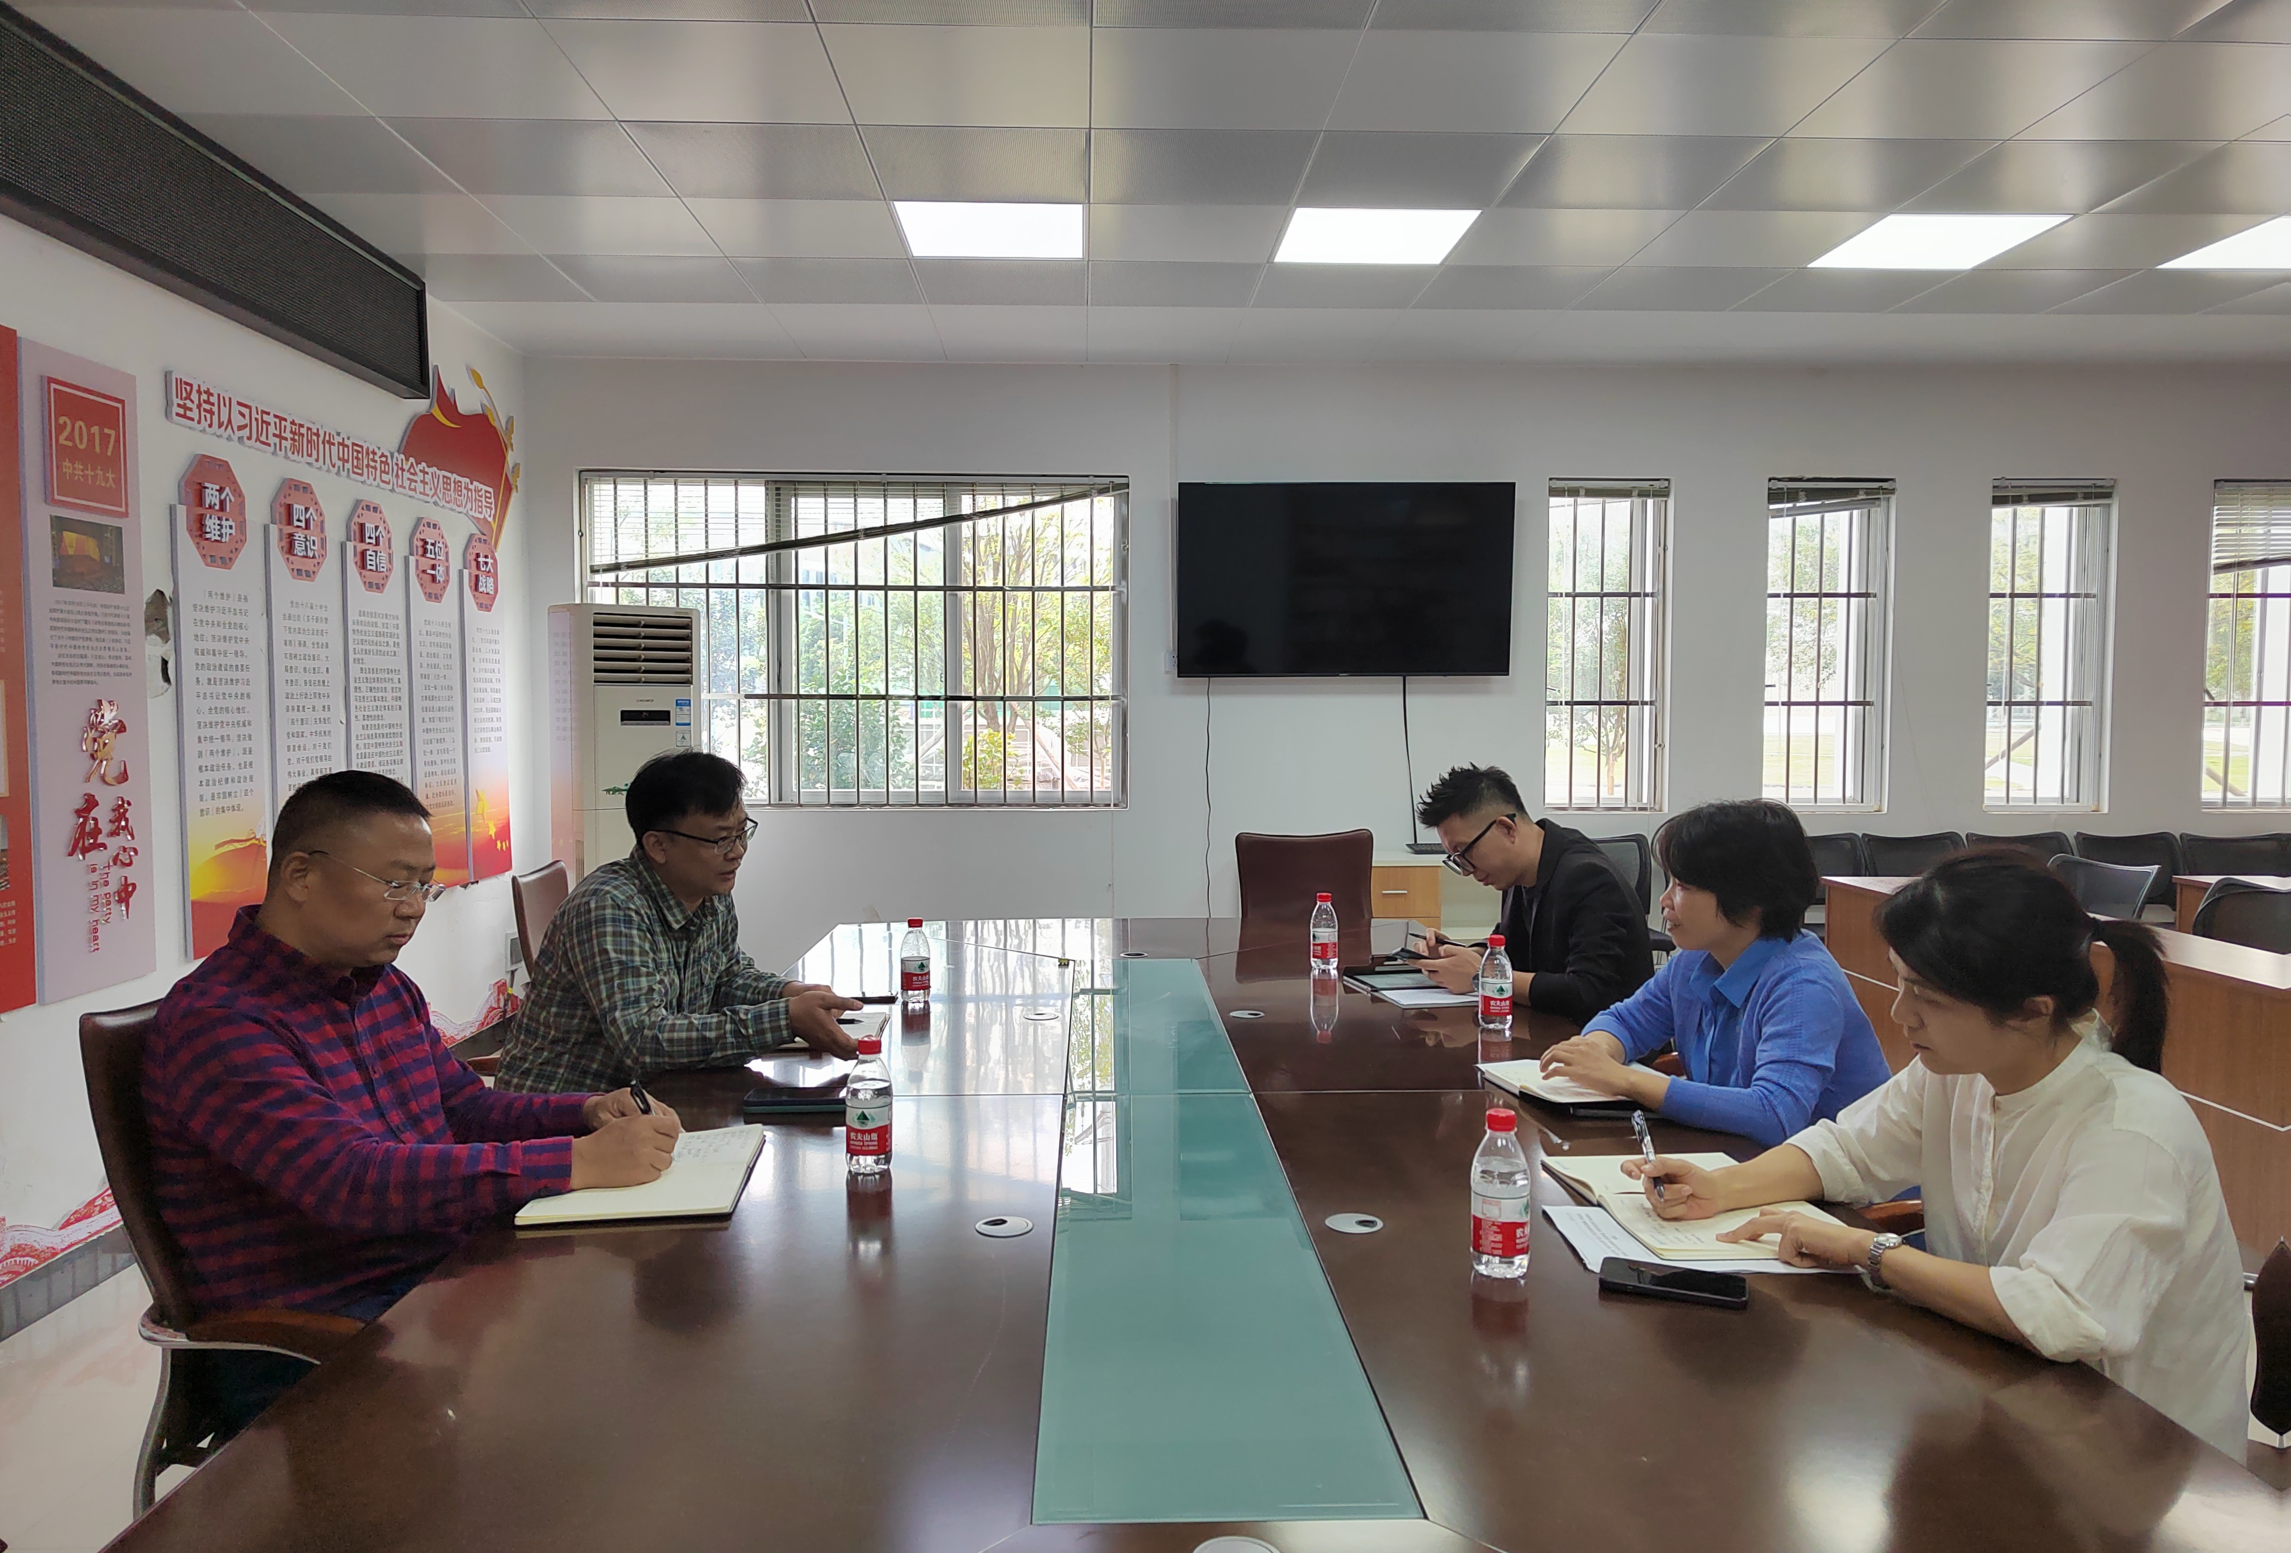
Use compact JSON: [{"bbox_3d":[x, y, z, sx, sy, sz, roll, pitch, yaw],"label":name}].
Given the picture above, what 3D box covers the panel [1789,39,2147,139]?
[{"bbox_3d":[1.914,-1.614,3.567,0.585,0.030,0.585,0,3,-2],"label":"panel"}]

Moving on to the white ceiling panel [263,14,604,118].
[{"bbox_3d":[-1.601,-1.625,3.487,0.590,0.030,0.590,0,3,-2],"label":"white ceiling panel"}]

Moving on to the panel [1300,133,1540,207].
[{"bbox_3d":[0.750,-1.685,4.219,0.595,0.030,0.590,0,3,-2],"label":"panel"}]

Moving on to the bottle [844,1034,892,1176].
[{"bbox_3d":[-0.375,0.442,2.076,0.065,0.190,0.065,0,3,-2],"label":"bottle"}]

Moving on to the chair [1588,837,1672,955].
[{"bbox_3d":[1.952,0.676,6.361,0.470,0.834,0.580,0,3,-2],"label":"chair"}]

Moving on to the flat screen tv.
[{"bbox_3d":[0.868,-0.849,6.600,1.455,0.830,0.070,0,6,-2],"label":"flat screen tv"}]

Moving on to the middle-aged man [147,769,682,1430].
[{"bbox_3d":[-0.870,0.647,2.000,0.660,1.310,0.550,0,3,-2],"label":"middle-aged man"}]

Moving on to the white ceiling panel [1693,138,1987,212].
[{"bbox_3d":[1.948,-1.695,4.278,0.600,0.025,0.600,0,3,-2],"label":"white ceiling panel"}]

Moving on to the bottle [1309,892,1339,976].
[{"bbox_3d":[0.429,0.366,3.623,0.064,0.181,0.064,0,3,-2],"label":"bottle"}]

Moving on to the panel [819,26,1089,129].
[{"bbox_3d":[-0.427,-1.656,3.595,0.595,0.030,0.590,0,3,-2],"label":"panel"}]

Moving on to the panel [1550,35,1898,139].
[{"bbox_3d":[1.369,-1.664,3.659,0.600,0.025,0.600,0,3,-2],"label":"panel"}]

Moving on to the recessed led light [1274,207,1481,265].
[{"bbox_3d":[0.696,-1.675,4.691,0.575,0.030,0.575,0,3,-2],"label":"recessed led light"}]

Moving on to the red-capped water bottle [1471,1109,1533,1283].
[{"bbox_3d":[0.415,0.480,1.780,0.065,0.190,0.065,0,3,-2],"label":"red-capped water bottle"}]

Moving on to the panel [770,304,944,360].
[{"bbox_3d":[-1.121,-1.765,6.040,0.595,0.030,0.870,0,3,-2],"label":"panel"}]

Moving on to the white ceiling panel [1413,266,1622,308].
[{"bbox_3d":[1.271,-1.708,5.293,0.585,0.030,0.585,0,3,-2],"label":"white ceiling panel"}]

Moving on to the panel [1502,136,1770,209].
[{"bbox_3d":[1.346,-1.688,4.260,0.600,0.020,0.600,0,3,-2],"label":"panel"}]

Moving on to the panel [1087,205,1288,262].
[{"bbox_3d":[0.128,-1.709,4.776,0.595,0.030,0.590,0,3,-2],"label":"panel"}]

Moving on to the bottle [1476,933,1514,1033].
[{"bbox_3d":[0.697,0.406,3.015,0.064,0.180,0.064,0,3,-2],"label":"bottle"}]

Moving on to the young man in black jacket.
[{"bbox_3d":[0.858,0.595,3.385,0.620,1.230,0.500,-1,3,-12],"label":"young man in black jacket"}]

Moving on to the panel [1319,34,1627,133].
[{"bbox_3d":[0.762,-1.632,3.581,0.590,0.030,0.590,0,3,-2],"label":"panel"}]

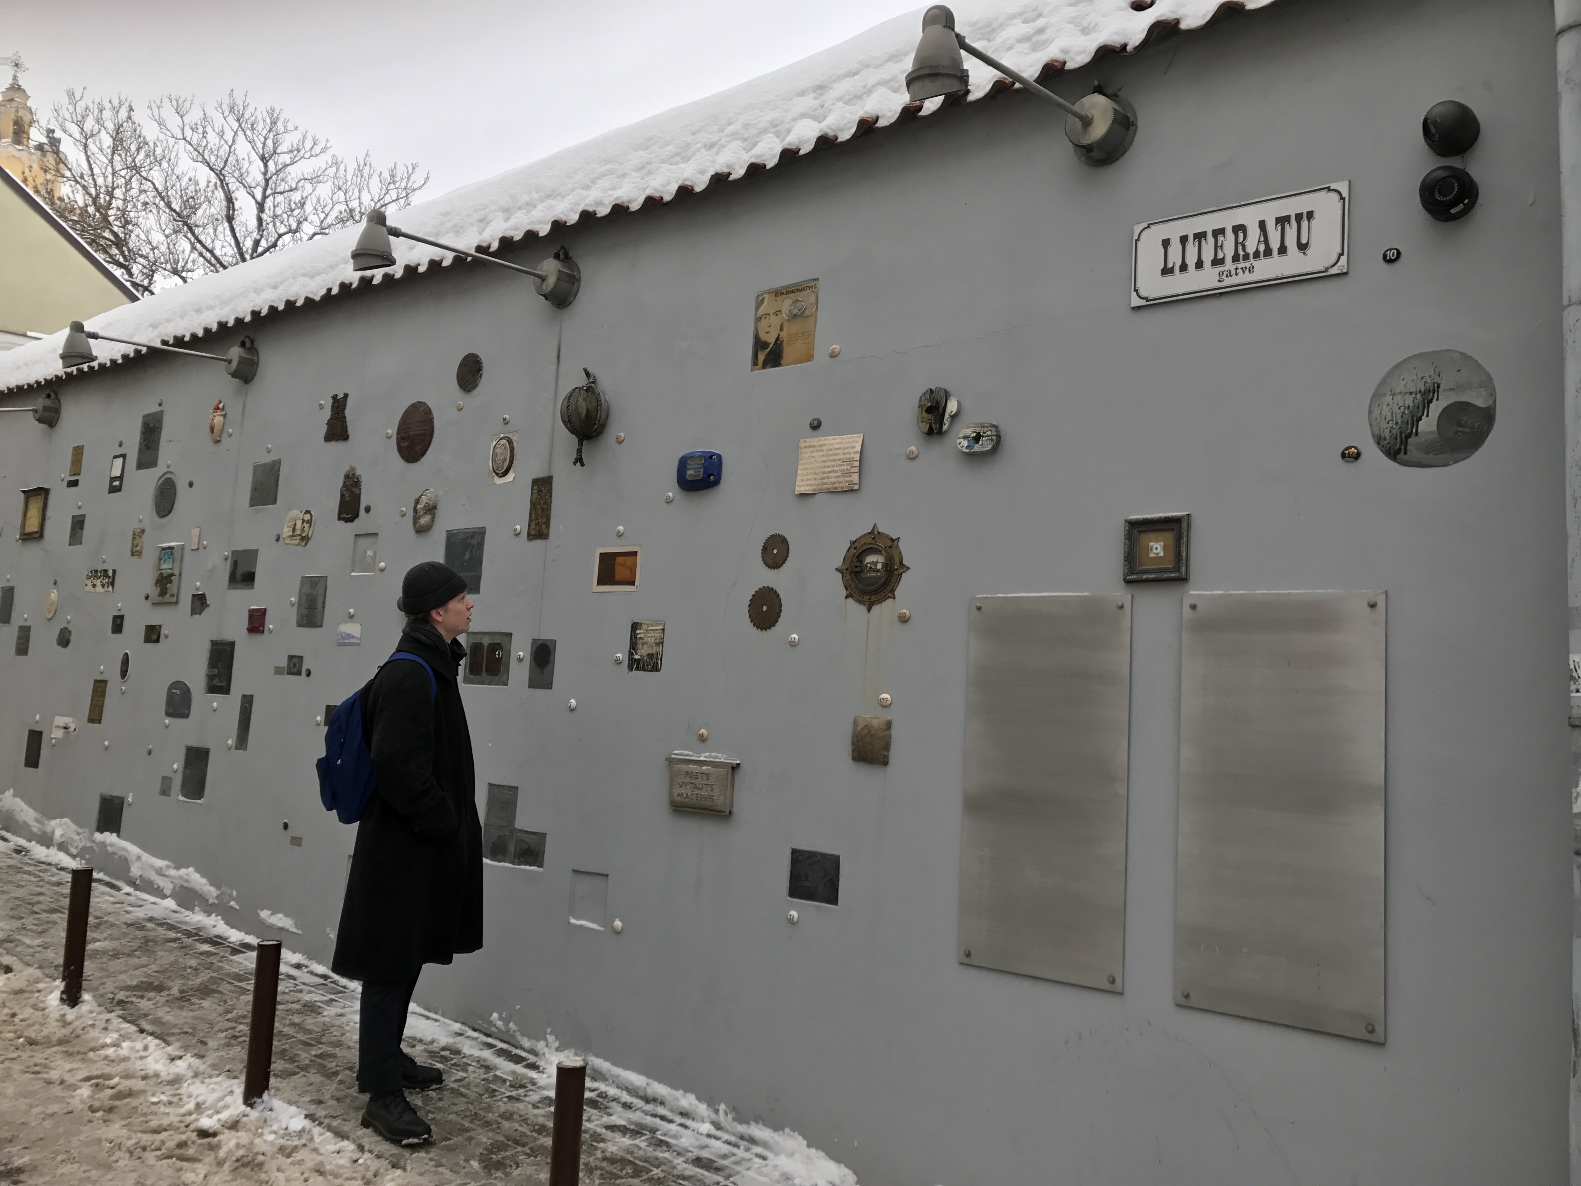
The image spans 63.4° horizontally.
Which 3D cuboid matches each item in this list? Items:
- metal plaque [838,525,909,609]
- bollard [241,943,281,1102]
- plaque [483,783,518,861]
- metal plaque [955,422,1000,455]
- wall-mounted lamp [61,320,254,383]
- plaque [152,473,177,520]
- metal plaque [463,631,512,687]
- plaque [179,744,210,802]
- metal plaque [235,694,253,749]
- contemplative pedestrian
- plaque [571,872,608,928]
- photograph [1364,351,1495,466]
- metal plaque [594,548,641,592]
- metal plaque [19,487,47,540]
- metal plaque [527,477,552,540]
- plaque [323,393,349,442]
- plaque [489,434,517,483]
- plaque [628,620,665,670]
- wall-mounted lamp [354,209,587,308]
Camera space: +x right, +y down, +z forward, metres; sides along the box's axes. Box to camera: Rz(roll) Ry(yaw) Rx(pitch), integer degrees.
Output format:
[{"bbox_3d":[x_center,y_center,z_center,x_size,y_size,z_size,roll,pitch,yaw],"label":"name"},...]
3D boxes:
[{"bbox_3d":[0.278,-0.077,4.089,0.263,0.281,0.060,-1,-6,38],"label":"metal plaque"},{"bbox_3d":[-1.769,1.436,4.291,0.080,0.515,0.080,-1,-7,38],"label":"bollard"},{"bbox_3d":[-1.169,0.929,5.166,0.189,0.305,0.020,-1,-7,38],"label":"plaque"},{"bbox_3d":[0.584,-0.474,3.957,0.135,0.088,0.040,-1,-7,38],"label":"metal plaque"},{"bbox_3d":[-3.225,-1.227,6.544,0.210,0.380,0.950,-1,-7,38],"label":"wall-mounted lamp"},{"bbox_3d":[-3.623,-0.558,7.403,0.250,0.245,0.020,-1,-6,38],"label":"plaque"},{"bbox_3d":[-1.288,0.279,5.404,0.298,0.221,0.020,-1,-7,38],"label":"metal plaque"},{"bbox_3d":[-3.217,0.974,6.889,0.256,0.284,0.020,-1,-6,38],"label":"plaque"},{"bbox_3d":[-2.813,0.667,6.572,0.116,0.283,0.020,-1,-7,38],"label":"metal plaque"},{"bbox_3d":[-1.240,0.819,4.273,0.480,1.800,0.500,3,-5,-5],"label":"contemplative pedestrian"},{"bbox_3d":[-0.758,1.155,4.812,0.196,0.200,0.020,-1,-7,38],"label":"plaque"},{"bbox_3d":[1.562,-0.446,3.115,0.282,0.290,0.020,-1,-6,38],"label":"photograph"},{"bbox_3d":[-0.681,-0.091,4.966,0.250,0.174,0.020,-1,-7,38],"label":"metal plaque"},{"bbox_3d":[-5.023,-0.528,8.487,0.330,0.345,0.045,-1,-6,38],"label":"metal plaque"},{"bbox_3d":[-1.041,-0.348,5.286,0.131,0.262,0.020,-1,-7,38],"label":"metal plaque"},{"bbox_3d":[-2.262,-0.875,6.361,0.222,0.238,0.030,-1,-6,38],"label":"plaque"},{"bbox_3d":[-1.253,-0.587,5.528,0.171,0.211,0.030,-1,-6,38],"label":"plaque"},{"bbox_3d":[-0.548,0.204,4.823,0.173,0.185,0.020,-1,-7,38],"label":"plaque"},{"bbox_3d":[-1.231,-1.260,4.871,0.220,0.310,0.870,-2,-7,45],"label":"wall-mounted lamp"}]

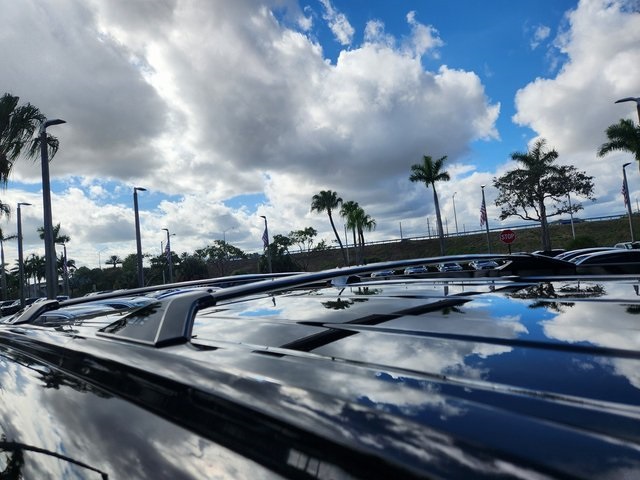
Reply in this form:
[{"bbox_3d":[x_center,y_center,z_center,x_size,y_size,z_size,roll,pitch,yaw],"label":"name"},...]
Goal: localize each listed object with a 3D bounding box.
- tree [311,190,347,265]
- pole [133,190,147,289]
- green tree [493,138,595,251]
[{"bbox_3d":[1.321,-0.692,51.738,3.970,10.650,3.800,-5,-3,0],"label":"tree"},{"bbox_3d":[-10.159,0.643,24.200,0.400,7.250,0.920,-6,-4,24],"label":"pole"},{"bbox_3d":[17.872,-2.688,34.000,8.000,10.840,7.200,-6,-4,28],"label":"green tree"}]

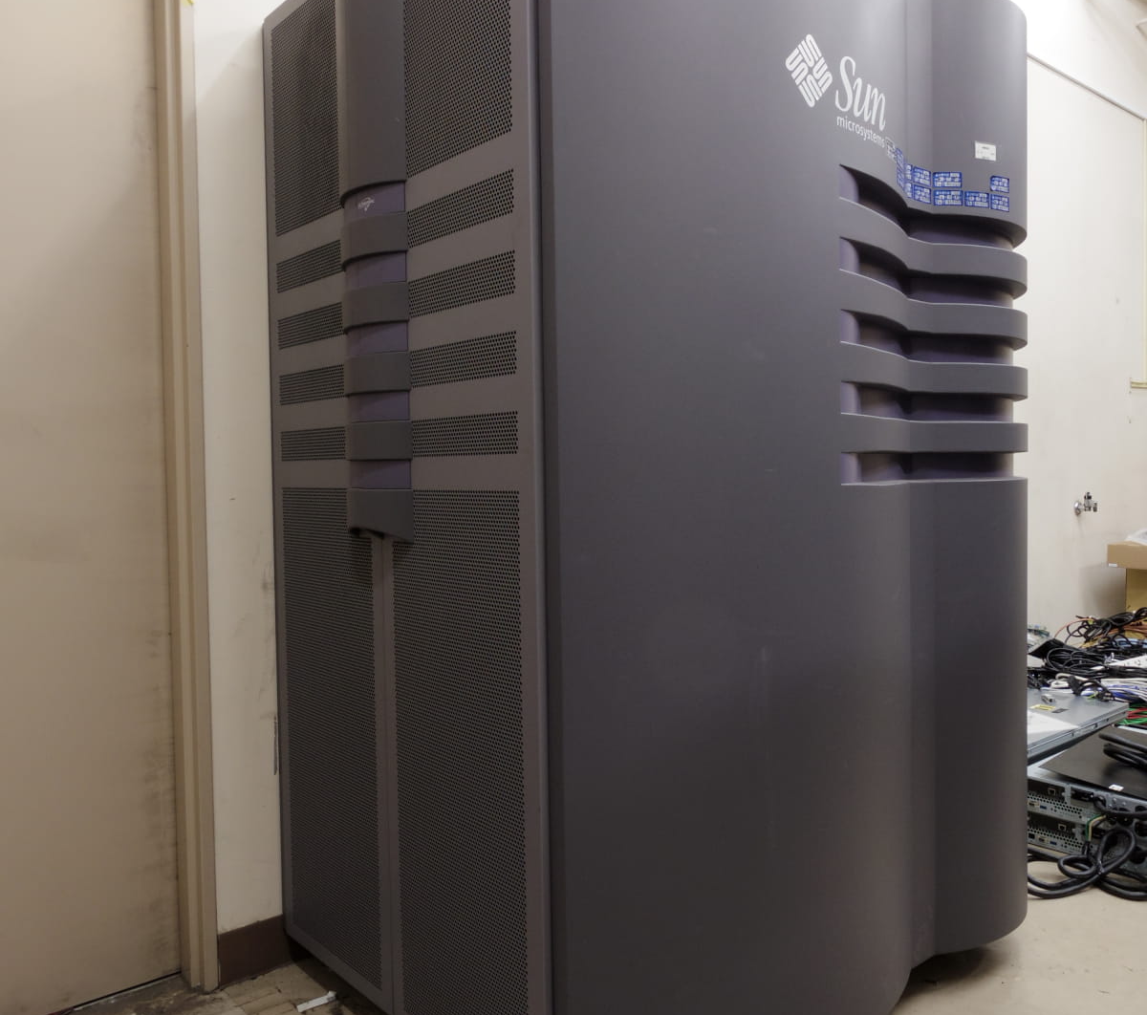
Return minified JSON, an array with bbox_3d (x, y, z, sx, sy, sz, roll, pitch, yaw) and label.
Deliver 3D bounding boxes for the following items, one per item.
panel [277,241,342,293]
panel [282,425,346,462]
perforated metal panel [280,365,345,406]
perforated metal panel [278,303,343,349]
[{"bbox_3d":[-0.450,-0.410,1.666,0.018,0.053,0.249,-3,3,-41],"label":"panel"},{"bbox_3d":[-0.446,-0.109,1.679,0.018,0.053,0.249,-3,3,-41],"label":"panel"},{"bbox_3d":[-0.448,-0.209,1.675,0.018,0.053,0.249,-3,3,-41],"label":"perforated metal panel"},{"bbox_3d":[-0.449,-0.310,1.670,0.018,0.053,0.249,-3,3,-41],"label":"perforated metal panel"}]

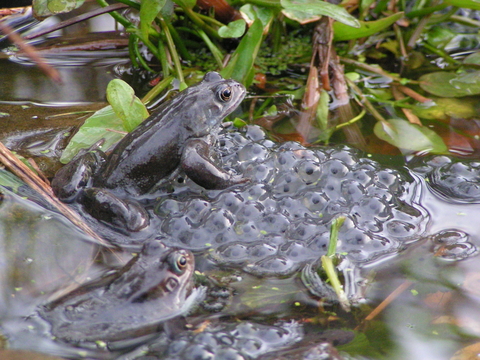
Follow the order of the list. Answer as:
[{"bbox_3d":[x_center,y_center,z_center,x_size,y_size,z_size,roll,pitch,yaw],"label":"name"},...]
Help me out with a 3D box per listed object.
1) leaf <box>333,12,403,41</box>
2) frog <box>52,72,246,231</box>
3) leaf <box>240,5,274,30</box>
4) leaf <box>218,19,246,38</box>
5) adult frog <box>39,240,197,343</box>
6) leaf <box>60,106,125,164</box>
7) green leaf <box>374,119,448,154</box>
[{"bbox_3d":[0.061,-0.074,1.713,0.036,0.008,0.012,-17,72,-6],"label":"leaf"},{"bbox_3d":[-0.041,-0.009,1.589,0.088,0.052,0.066,-12,33,-20],"label":"frog"},{"bbox_3d":[0.008,-0.078,1.715,0.012,0.008,0.019,-39,68,-19],"label":"leaf"},{"bbox_3d":[-0.003,-0.071,1.710,0.014,0.004,0.009,-20,63,-11],"label":"leaf"},{"bbox_3d":[-0.052,0.048,1.520,0.080,0.037,0.050,-20,36,-29],"label":"adult frog"},{"bbox_3d":[-0.066,-0.019,1.637,0.020,0.007,0.040,34,62,21],"label":"leaf"},{"bbox_3d":[0.080,-0.020,1.644,0.041,0.005,0.024,21,37,31],"label":"green leaf"}]

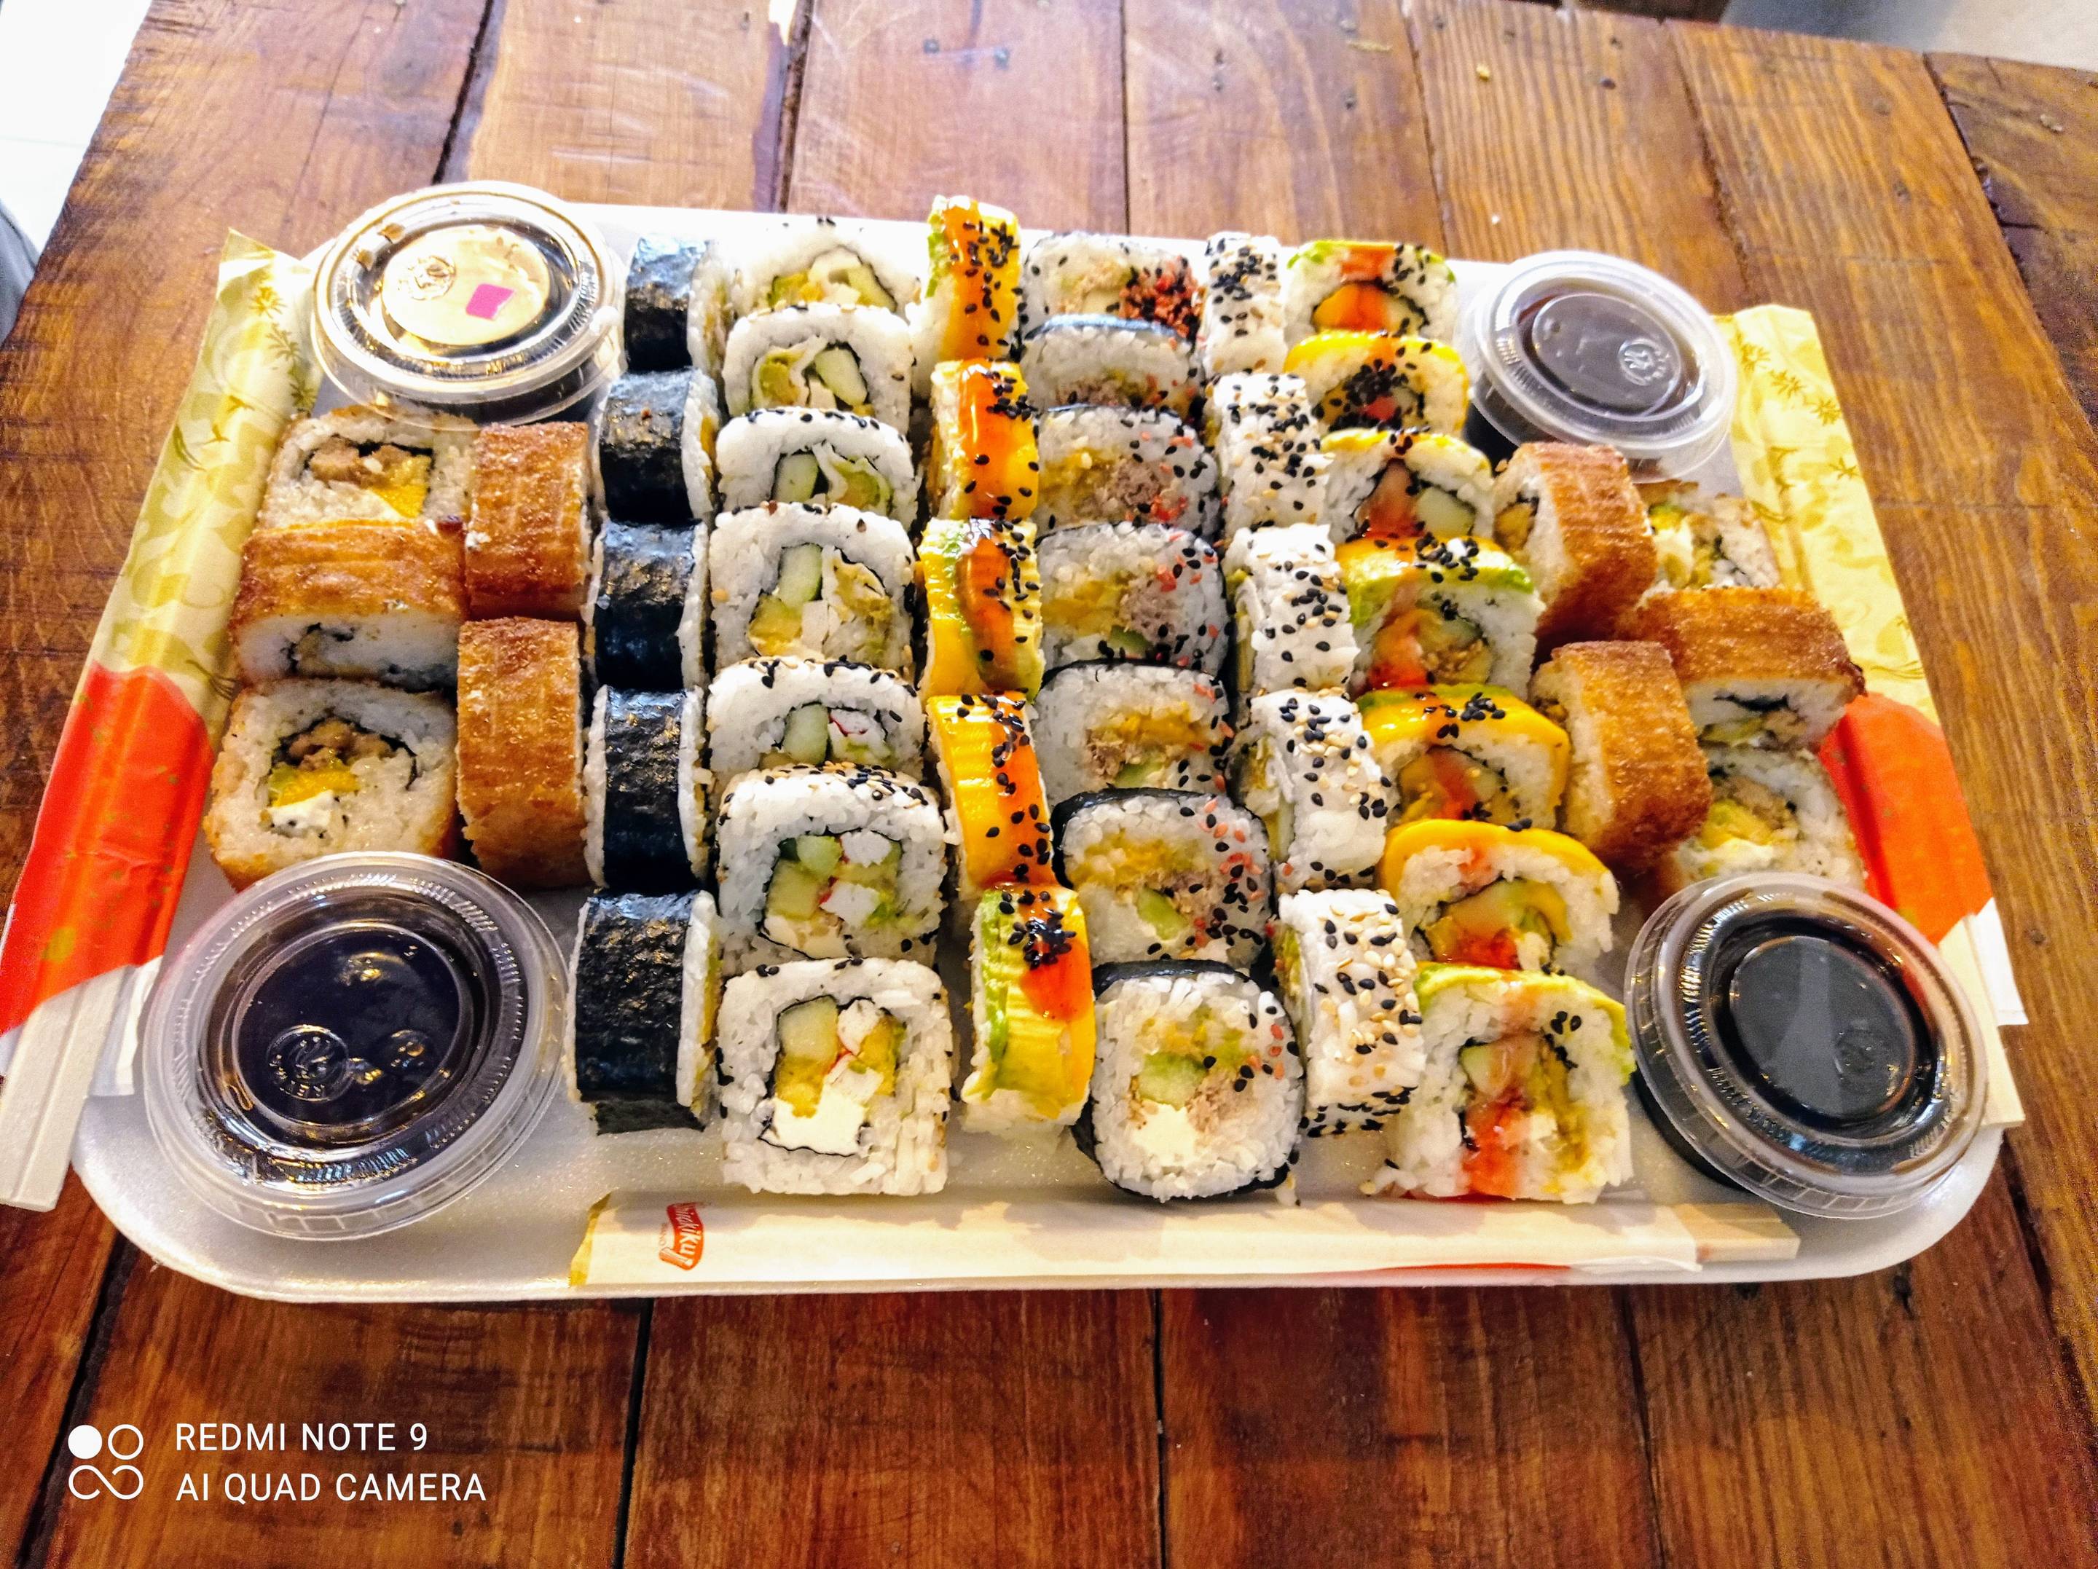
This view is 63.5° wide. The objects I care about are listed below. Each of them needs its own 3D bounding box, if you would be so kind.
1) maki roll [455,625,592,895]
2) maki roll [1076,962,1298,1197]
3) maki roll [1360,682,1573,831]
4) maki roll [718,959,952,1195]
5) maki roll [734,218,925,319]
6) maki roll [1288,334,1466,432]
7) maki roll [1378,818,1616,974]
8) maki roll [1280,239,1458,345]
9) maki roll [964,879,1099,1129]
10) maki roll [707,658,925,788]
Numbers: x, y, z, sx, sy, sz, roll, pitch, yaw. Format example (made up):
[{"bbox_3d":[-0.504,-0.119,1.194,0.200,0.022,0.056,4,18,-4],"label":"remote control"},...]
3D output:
[{"bbox_3d":[-0.101,-0.006,0.328,0.021,0.040,0.044,-2,59,-9],"label":"maki roll"},{"bbox_3d":[0.025,0.052,0.296,0.036,0.021,0.038,3,90,-5],"label":"maki roll"},{"bbox_3d":[0.083,0.002,0.347,0.041,0.040,0.024,8,24,-3],"label":"maki roll"},{"bbox_3d":[-0.038,0.052,0.305,0.040,0.021,0.038,1,95,-7],"label":"maki roll"},{"bbox_3d":[-0.050,-0.107,0.382,0.040,0.039,0.021,1,20,-6],"label":"maki roll"},{"bbox_3d":[0.073,-0.081,0.380,0.037,0.039,0.021,12,18,1],"label":"maki roll"},{"bbox_3d":[0.088,0.026,0.336,0.040,0.036,0.021,2,15,-7],"label":"maki roll"},{"bbox_3d":[0.077,-0.112,0.417,0.040,0.040,0.023,6,23,-5],"label":"maki roll"},{"bbox_3d":[-0.004,0.042,0.315,0.023,0.039,0.042,-1,59,-2],"label":"maki roll"},{"bbox_3d":[-0.046,-0.004,0.336,0.041,0.021,0.040,1,101,-7],"label":"maki roll"}]

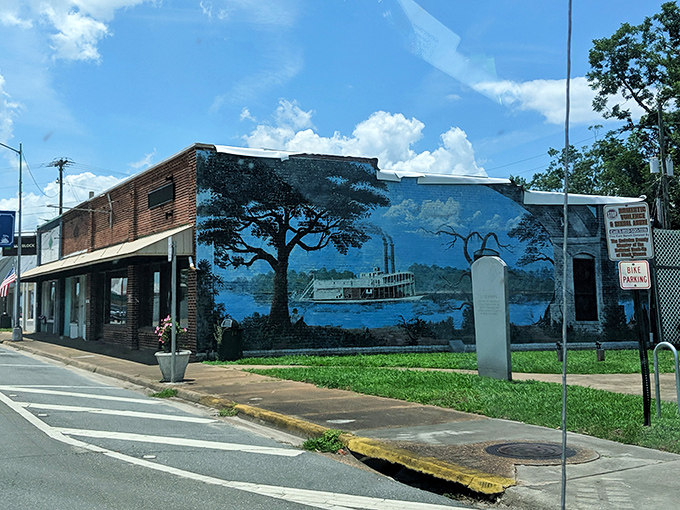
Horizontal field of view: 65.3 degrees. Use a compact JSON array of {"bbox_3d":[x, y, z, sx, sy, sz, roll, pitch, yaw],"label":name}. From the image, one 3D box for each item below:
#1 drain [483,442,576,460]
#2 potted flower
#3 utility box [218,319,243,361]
[{"bbox_3d":[1.763,1.819,4.920,0.800,0.040,0.790,-5,-9,20],"label":"drain"},{"bbox_3d":[-3.040,1.705,9.650,0.660,1.200,0.660,-1,-6,0],"label":"potted flower"},{"bbox_3d":[-2.502,1.949,12.150,0.570,0.960,0.560,-4,-6,30],"label":"utility box"}]

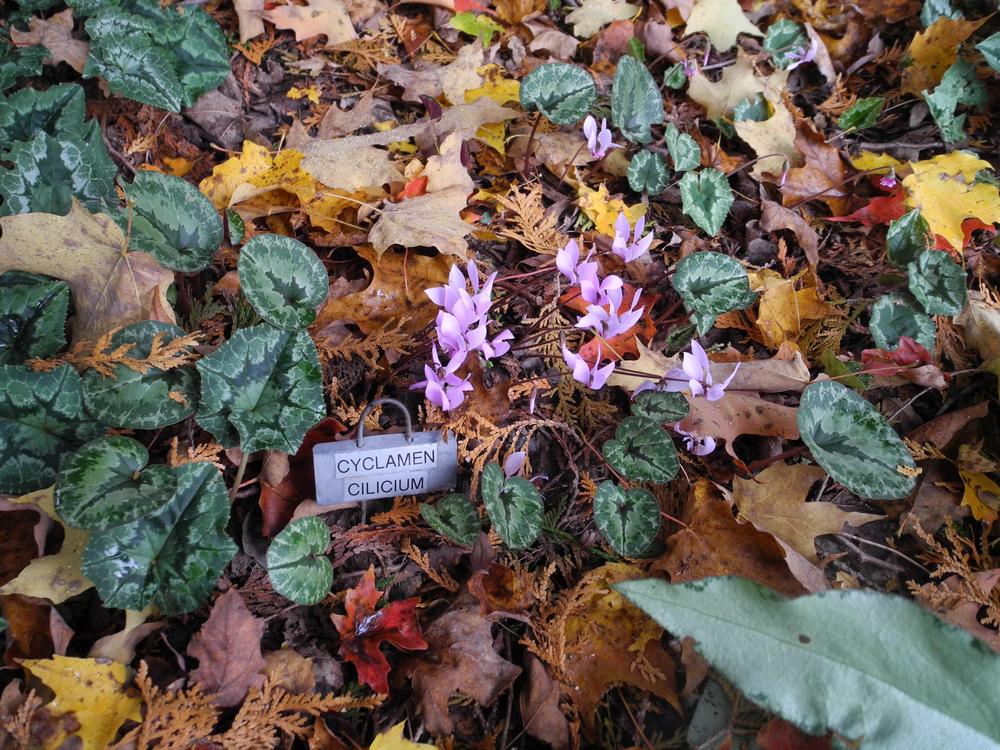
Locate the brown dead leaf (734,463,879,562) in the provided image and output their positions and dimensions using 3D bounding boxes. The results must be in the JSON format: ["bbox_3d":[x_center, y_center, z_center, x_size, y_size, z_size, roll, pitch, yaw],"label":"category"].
[{"bbox_3d":[0.181,0.082,0.482,0.085,0.021,0.057,13,65,14],"label":"brown dead leaf"}]

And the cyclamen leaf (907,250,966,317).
[{"bbox_3d":[0.276,-0.058,0.510,0.042,0.014,0.048,-19,61,-11],"label":"cyclamen leaf"}]

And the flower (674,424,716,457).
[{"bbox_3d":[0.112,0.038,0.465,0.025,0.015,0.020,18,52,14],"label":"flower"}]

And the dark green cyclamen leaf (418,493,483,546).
[{"bbox_3d":[-0.022,0.074,0.427,0.022,0.012,0.038,-33,52,-26],"label":"dark green cyclamen leaf"}]

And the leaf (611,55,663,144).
[{"bbox_3d":[0.104,-0.210,0.615,0.038,0.016,0.078,-3,75,11],"label":"leaf"}]

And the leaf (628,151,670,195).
[{"bbox_3d":[0.107,-0.145,0.580,0.030,0.010,0.036,-2,72,-1],"label":"leaf"}]

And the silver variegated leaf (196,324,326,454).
[{"bbox_3d":[-0.136,0.005,0.462,0.079,0.017,0.083,18,66,0],"label":"silver variegated leaf"}]

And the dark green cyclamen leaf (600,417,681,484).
[{"bbox_3d":[0.089,0.047,0.498,0.048,0.012,0.041,33,76,16],"label":"dark green cyclamen leaf"}]

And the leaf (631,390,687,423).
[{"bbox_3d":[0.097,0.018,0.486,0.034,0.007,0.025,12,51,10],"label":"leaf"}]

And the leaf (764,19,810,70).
[{"bbox_3d":[0.270,-0.314,0.763,0.042,0.008,0.043,-36,76,3],"label":"leaf"}]

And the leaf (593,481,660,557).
[{"bbox_3d":[0.066,0.074,0.420,0.035,0.014,0.040,0,66,0],"label":"leaf"}]

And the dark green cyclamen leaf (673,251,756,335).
[{"bbox_3d":[0.150,-0.062,0.568,0.052,0.013,0.055,-17,74,4],"label":"dark green cyclamen leaf"}]

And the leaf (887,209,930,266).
[{"bbox_3d":[0.303,-0.102,0.600,0.029,0.014,0.044,17,92,20],"label":"leaf"}]

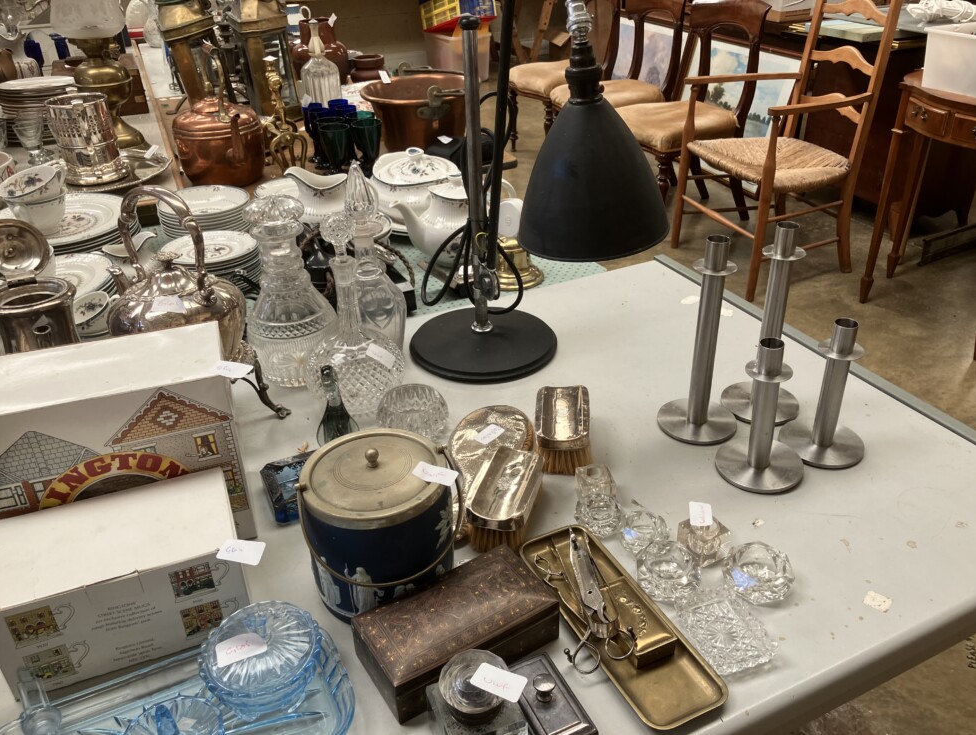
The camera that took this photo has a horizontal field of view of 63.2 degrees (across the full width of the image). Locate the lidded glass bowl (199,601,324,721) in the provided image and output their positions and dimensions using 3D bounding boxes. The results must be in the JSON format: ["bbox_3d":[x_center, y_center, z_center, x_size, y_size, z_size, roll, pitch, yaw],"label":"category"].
[{"bbox_3d":[-0.178,0.225,0.628,0.094,0.077,0.094,-1,31,1],"label":"lidded glass bowl"}]

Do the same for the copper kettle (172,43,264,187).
[{"bbox_3d":[-0.579,-0.534,1.679,0.192,0.268,0.220,-25,38,-34],"label":"copper kettle"}]

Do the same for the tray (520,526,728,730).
[{"bbox_3d":[0.116,0.230,0.729,0.081,0.018,0.239,-16,34,-21],"label":"tray"}]

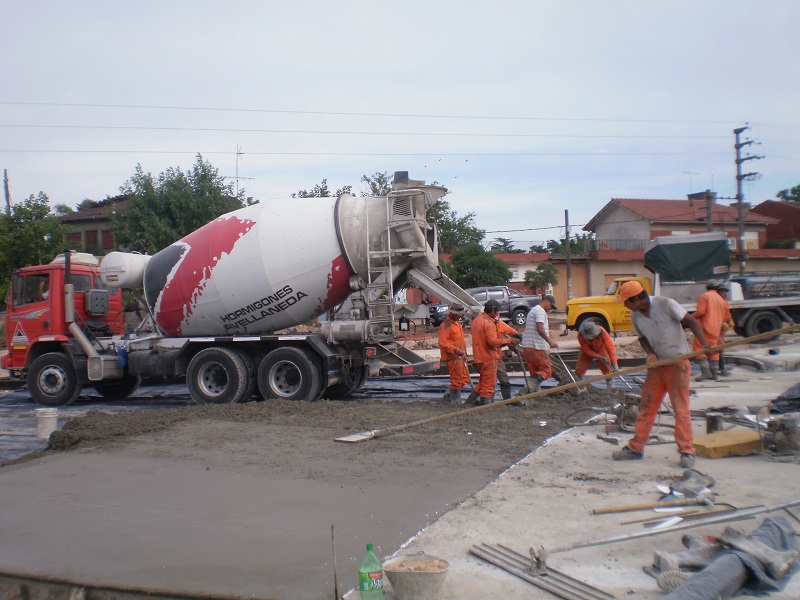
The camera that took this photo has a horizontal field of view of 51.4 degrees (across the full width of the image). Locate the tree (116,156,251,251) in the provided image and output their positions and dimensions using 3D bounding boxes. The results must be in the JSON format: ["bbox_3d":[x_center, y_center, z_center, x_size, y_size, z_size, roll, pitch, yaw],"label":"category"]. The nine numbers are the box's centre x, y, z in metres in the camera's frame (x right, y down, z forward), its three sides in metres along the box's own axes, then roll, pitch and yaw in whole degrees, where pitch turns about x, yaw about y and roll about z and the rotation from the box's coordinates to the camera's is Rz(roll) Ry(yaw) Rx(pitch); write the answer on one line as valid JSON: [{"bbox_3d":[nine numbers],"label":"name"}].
[{"bbox_3d":[-9.592,-2.201,36.015,6.400,8.400,6.200,-2,0,0],"label":"tree"}]

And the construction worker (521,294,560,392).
[{"bbox_3d":[2.314,0.743,13.900,0.620,1.660,0.520,-2,0,-6],"label":"construction worker"}]

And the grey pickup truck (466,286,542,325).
[{"bbox_3d":[3.950,0.290,38.500,5.100,1.800,1.830,-2,0,-19],"label":"grey pickup truck"}]

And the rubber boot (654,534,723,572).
[{"bbox_3d":[1.560,1.366,4.500,0.360,0.140,0.270,-2,0,-12],"label":"rubber boot"}]

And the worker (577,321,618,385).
[{"bbox_3d":[3.466,0.948,14.600,0.700,1.200,0.800,-2,0,-20],"label":"worker"}]

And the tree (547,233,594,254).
[{"bbox_3d":[14.300,-2.500,70.000,4.200,6.400,4.200,-2,0,0],"label":"tree"}]

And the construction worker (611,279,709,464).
[{"bbox_3d":[2.254,0.645,7.200,0.800,1.620,0.620,-2,0,37],"label":"construction worker"}]

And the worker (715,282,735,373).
[{"bbox_3d":[5.850,0.540,15.100,0.500,1.690,0.500,-2,0,18],"label":"worker"}]

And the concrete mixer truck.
[{"bbox_3d":[-2.920,-0.110,15.470,9.000,3.900,2.500,-2,0,20],"label":"concrete mixer truck"}]

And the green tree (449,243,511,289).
[{"bbox_3d":[4.260,-1.000,44.000,3.500,4.000,3.500,-2,0,0],"label":"green tree"}]

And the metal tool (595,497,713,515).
[{"bbox_3d":[1.850,1.485,6.040,0.940,0.070,0.130,-2,0,-8],"label":"metal tool"}]

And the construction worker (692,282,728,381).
[{"bbox_3d":[5.171,0.526,13.900,0.580,1.670,0.420,-2,0,-14],"label":"construction worker"}]

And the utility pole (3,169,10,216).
[{"bbox_3d":[-20.130,-2.197,43.000,0.250,9.200,0.250,-2,0,0],"label":"utility pole"}]

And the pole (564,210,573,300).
[{"bbox_3d":[9.300,-1.900,46.000,0.220,6.000,0.220,-2,0,0],"label":"pole"}]

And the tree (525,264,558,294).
[{"bbox_3d":[7.500,-0.550,44.000,1.900,2.900,1.900,-2,0,0],"label":"tree"}]

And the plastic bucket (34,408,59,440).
[{"bbox_3d":[-4.567,1.602,10.750,0.300,0.370,0.300,-2,0,0],"label":"plastic bucket"}]

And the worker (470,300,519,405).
[{"bbox_3d":[1.511,0.847,13.300,0.680,1.680,0.550,-2,0,-30],"label":"worker"}]

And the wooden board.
[{"bbox_3d":[3.260,1.430,8.250,0.840,0.110,0.520,-2,0,-25],"label":"wooden board"}]

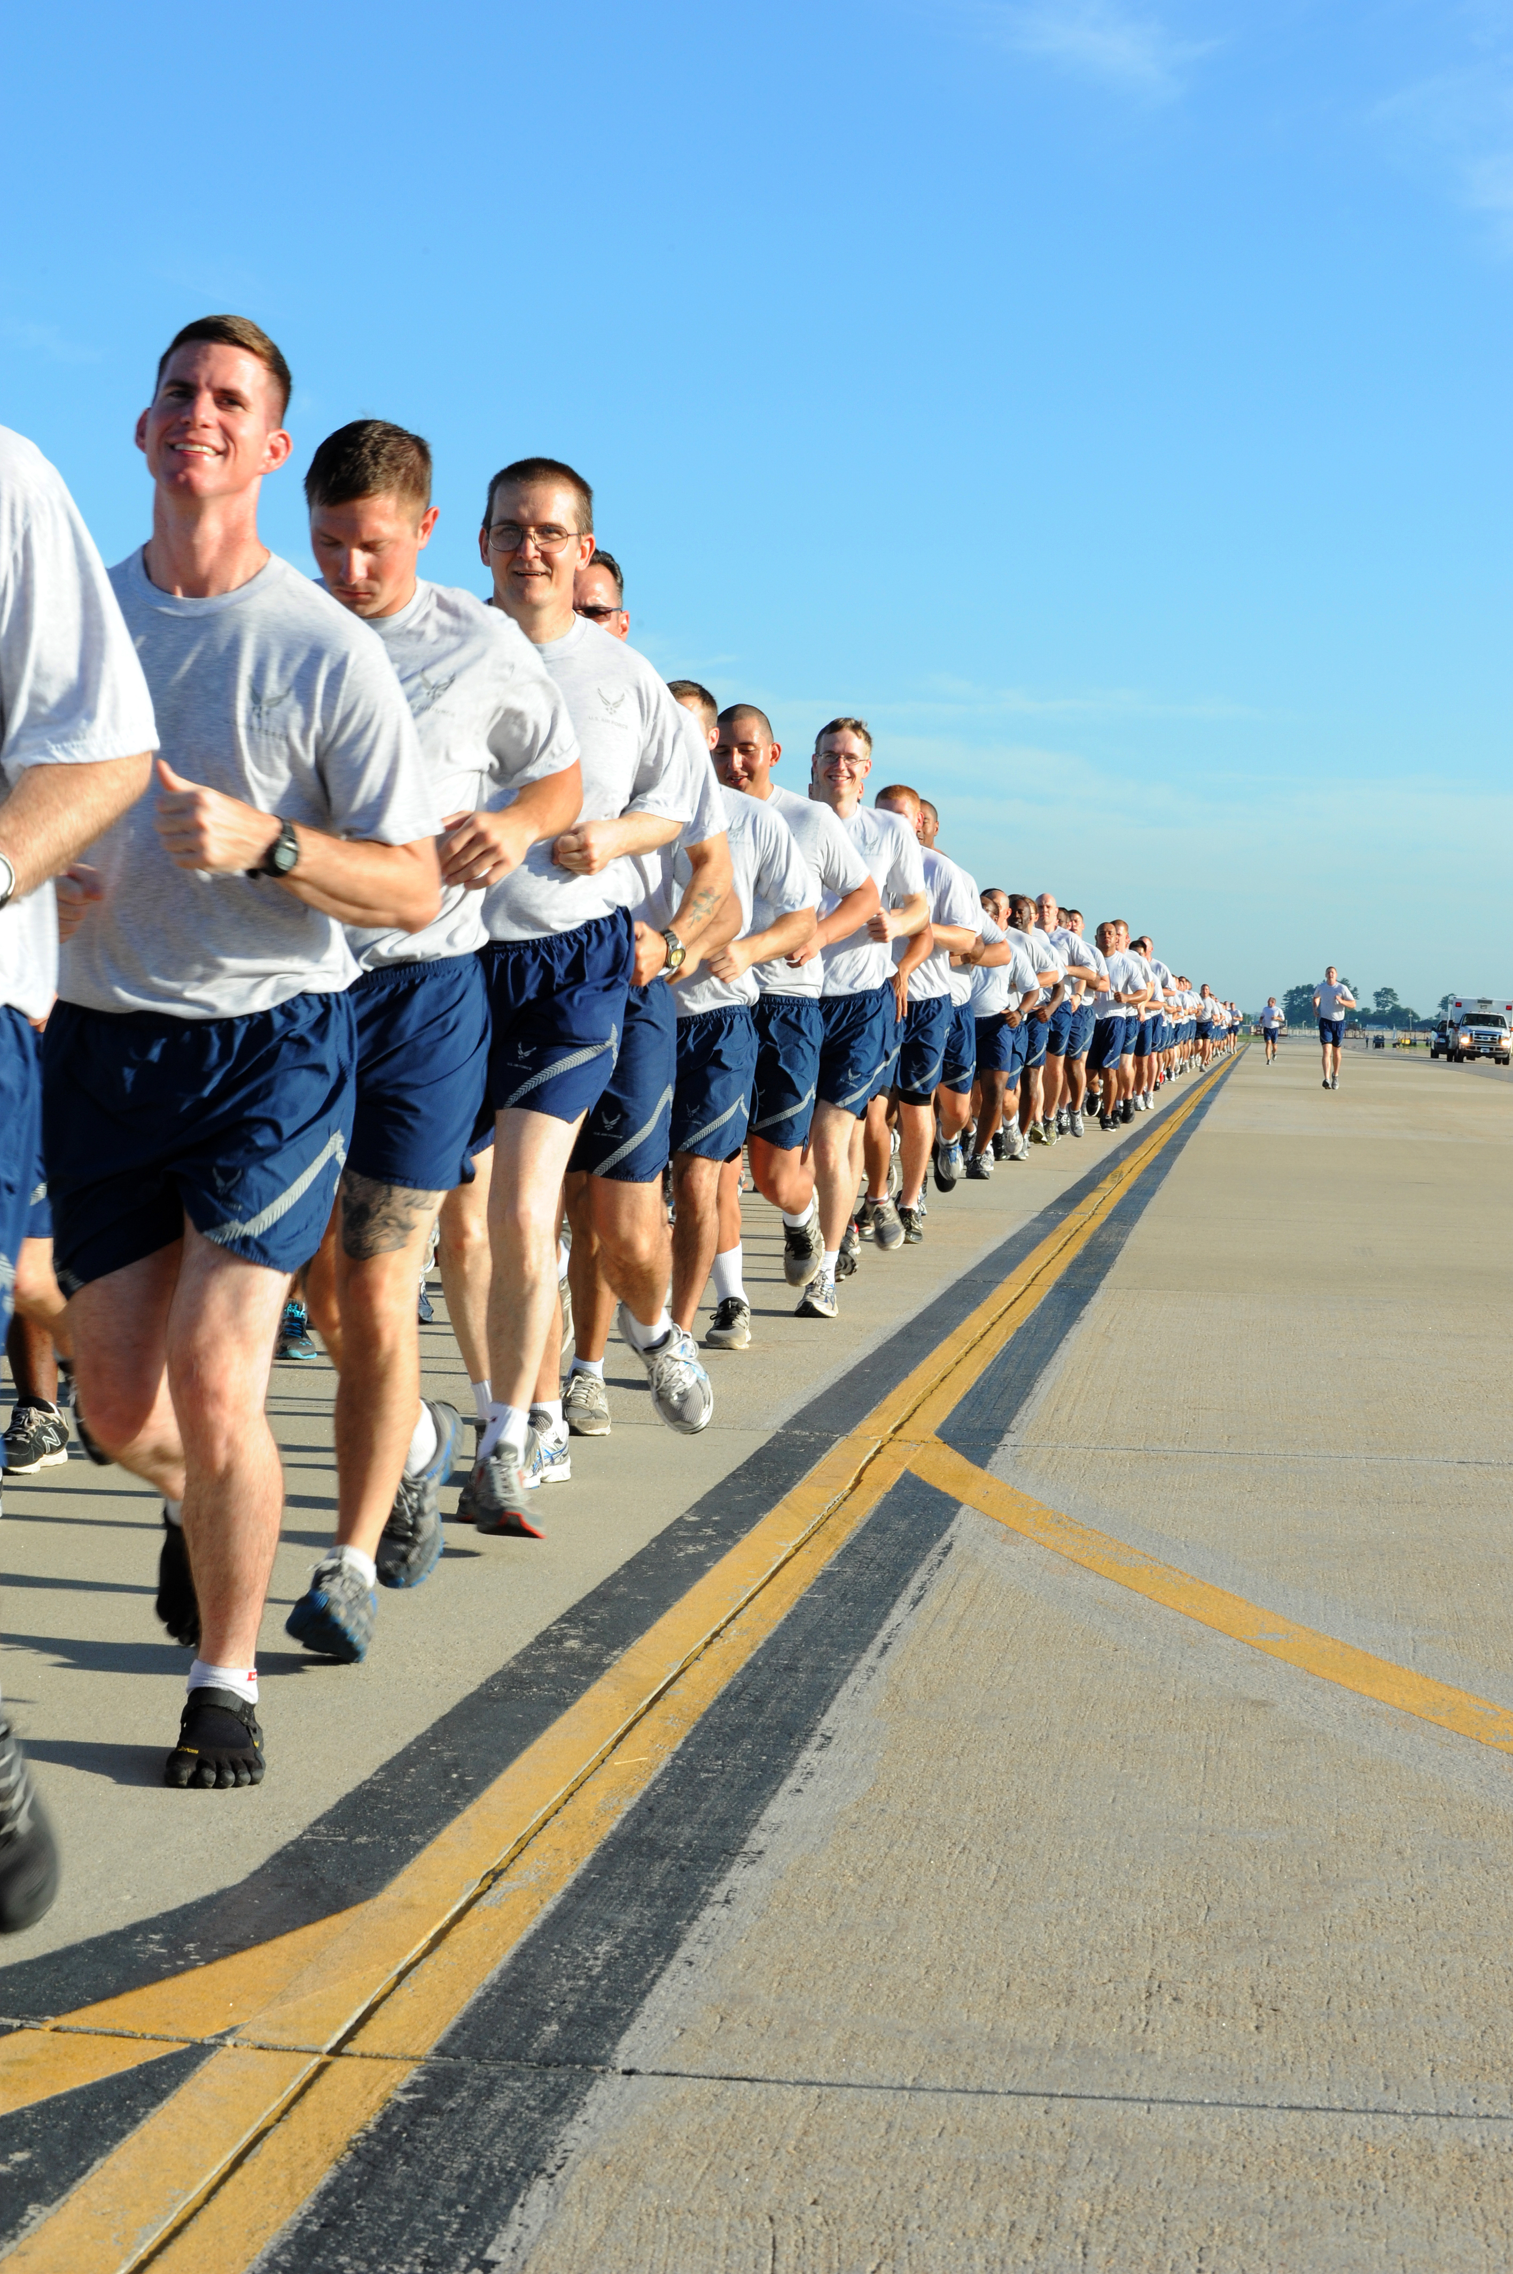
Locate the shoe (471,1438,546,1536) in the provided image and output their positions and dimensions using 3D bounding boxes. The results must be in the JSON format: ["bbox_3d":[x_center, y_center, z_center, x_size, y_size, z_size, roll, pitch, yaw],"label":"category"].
[{"bbox_3d":[-0.403,0.569,7.130,0.110,0.130,0.300,1,1,-2],"label":"shoe"}]

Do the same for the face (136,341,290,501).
[{"bbox_3d":[-0.643,-0.849,5.230,0.185,0.195,0.150,8,-6,6],"label":"face"}]

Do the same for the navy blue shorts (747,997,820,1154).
[{"bbox_3d":[0.007,-0.176,12.350,0.370,0.420,0.310,2,2,6],"label":"navy blue shorts"}]

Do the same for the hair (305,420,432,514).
[{"bbox_3d":[-0.525,-0.898,5.980,0.170,0.150,0.200,2,14,14],"label":"hair"}]

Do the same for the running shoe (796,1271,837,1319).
[{"bbox_3d":[0.177,0.454,12.750,0.115,0.130,0.280,12,1,-9],"label":"running shoe"}]

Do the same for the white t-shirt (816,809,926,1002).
[{"bbox_3d":[0.251,-0.722,13.450,0.510,0.580,0.310,2,2,8],"label":"white t-shirt"}]

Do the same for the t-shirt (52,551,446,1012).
[{"bbox_3d":[-0.648,-0.417,5.230,0.510,0.560,0.310,2,2,12],"label":"t-shirt"}]

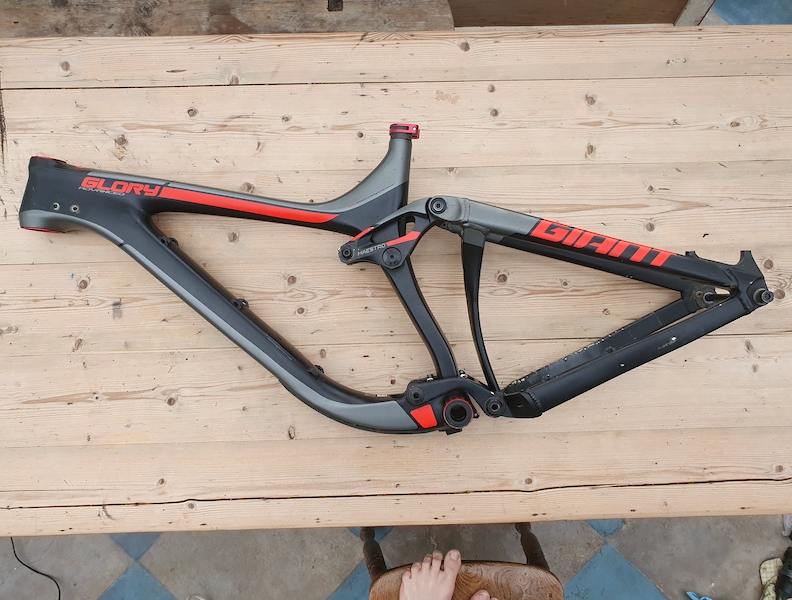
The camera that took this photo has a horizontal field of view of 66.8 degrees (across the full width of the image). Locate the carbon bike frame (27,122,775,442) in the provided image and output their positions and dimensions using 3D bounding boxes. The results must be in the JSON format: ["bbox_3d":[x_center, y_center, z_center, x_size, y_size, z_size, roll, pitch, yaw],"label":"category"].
[{"bbox_3d":[-0.048,-0.031,0.928,1.100,0.190,0.485,-4,89,2],"label":"carbon bike frame"}]

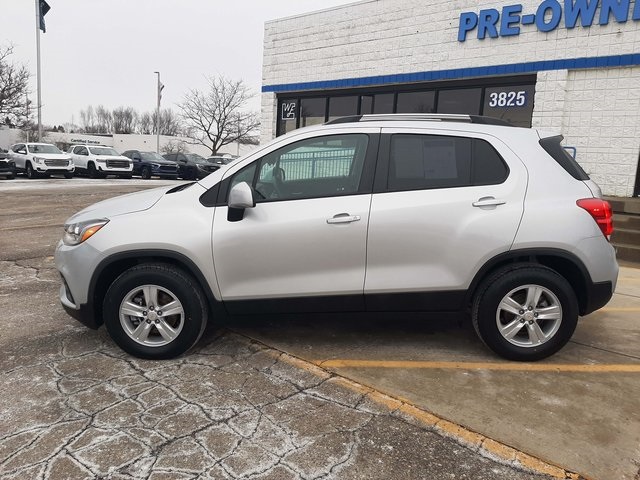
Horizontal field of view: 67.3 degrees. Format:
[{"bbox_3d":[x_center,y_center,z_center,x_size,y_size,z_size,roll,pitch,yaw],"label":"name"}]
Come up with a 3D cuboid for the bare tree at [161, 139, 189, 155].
[{"bbox_3d":[-13.554,-7.658,44.779,2.621,3.164,2.621,3,8,0],"label":"bare tree"}]

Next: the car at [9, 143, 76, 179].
[{"bbox_3d":[-14.040,-3.990,24.170,4.630,1.660,1.840,10,11,42],"label":"car"}]

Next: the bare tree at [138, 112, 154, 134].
[{"bbox_3d":[-32.224,-18.402,89.281,2.996,10.287,2.996,3,8,0],"label":"bare tree"}]

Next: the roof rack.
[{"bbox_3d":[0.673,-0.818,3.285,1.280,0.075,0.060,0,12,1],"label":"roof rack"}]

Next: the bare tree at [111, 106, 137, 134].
[{"bbox_3d":[-34.600,-18.300,85.000,4.500,11.000,4.500,3,8,0],"label":"bare tree"}]

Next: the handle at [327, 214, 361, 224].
[{"bbox_3d":[0.153,-0.133,3.095,0.215,0.060,0.050,0,12,1],"label":"handle"}]

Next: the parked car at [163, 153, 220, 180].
[{"bbox_3d":[-8.300,-4.700,30.700,4.550,1.620,1.830,9,11,40],"label":"parked car"}]

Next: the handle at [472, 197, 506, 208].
[{"bbox_3d":[1.080,-0.238,3.064,0.215,0.060,0.050,0,12,1],"label":"handle"}]

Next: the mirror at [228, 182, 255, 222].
[{"bbox_3d":[-0.498,-0.238,3.049,0.140,0.240,0.190,0,12,1],"label":"mirror"}]

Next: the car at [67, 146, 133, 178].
[{"bbox_3d":[-11.782,-4.094,25.348,4.900,1.690,1.920,10,11,40],"label":"car"}]

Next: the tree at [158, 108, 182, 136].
[{"bbox_3d":[-27.747,-18.651,89.216,4.493,11.203,4.493,3,8,0],"label":"tree"}]

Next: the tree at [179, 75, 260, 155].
[{"bbox_3d":[-8.241,-9.259,39.419,6.907,8.314,6.907,3,8,0],"label":"tree"}]

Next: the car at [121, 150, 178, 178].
[{"bbox_3d":[-9.930,-4.350,28.000,4.480,1.610,1.810,10,11,43],"label":"car"}]

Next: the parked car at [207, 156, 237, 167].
[{"bbox_3d":[-6.450,-4.700,31.900,4.500,1.600,1.840,10,11,40],"label":"parked car"}]

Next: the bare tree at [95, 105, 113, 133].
[{"bbox_3d":[-40.177,-19.301,89.205,3.370,11.364,3.370,3,8,0],"label":"bare tree"}]

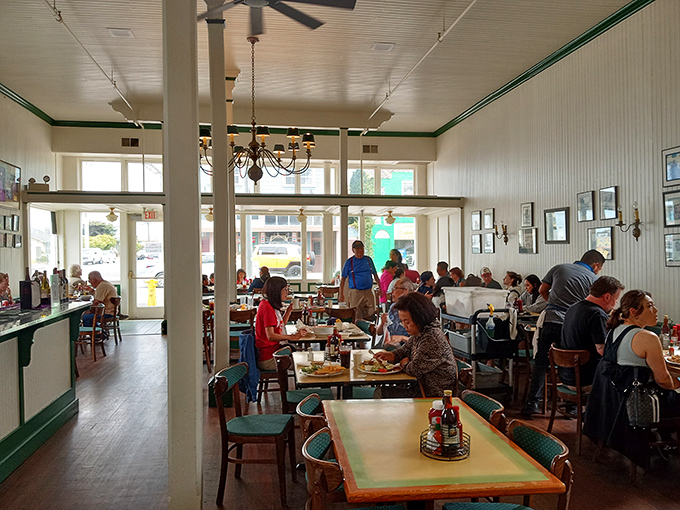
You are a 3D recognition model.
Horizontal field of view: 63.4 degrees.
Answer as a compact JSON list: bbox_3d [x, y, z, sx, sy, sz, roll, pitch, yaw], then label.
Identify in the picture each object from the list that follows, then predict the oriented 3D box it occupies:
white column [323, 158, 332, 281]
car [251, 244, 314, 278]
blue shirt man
[{"bbox_3d":[-0.297,-0.830,13.912,0.240,3.070,0.240,0,0,-10],"label":"white column"},{"bbox_3d":[-3.580,0.431,29.200,4.600,1.810,1.900,0,0,-10],"label":"car"},{"bbox_3d":[0.290,0.671,8.400,0.640,1.790,0.420,0,0,-10],"label":"blue shirt man"}]

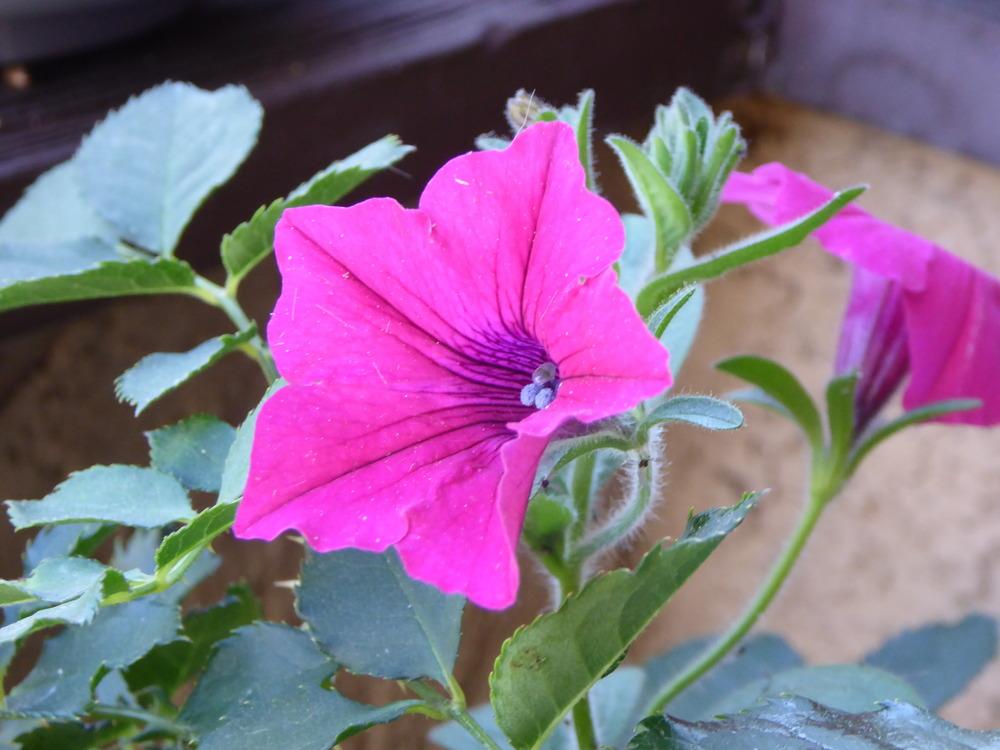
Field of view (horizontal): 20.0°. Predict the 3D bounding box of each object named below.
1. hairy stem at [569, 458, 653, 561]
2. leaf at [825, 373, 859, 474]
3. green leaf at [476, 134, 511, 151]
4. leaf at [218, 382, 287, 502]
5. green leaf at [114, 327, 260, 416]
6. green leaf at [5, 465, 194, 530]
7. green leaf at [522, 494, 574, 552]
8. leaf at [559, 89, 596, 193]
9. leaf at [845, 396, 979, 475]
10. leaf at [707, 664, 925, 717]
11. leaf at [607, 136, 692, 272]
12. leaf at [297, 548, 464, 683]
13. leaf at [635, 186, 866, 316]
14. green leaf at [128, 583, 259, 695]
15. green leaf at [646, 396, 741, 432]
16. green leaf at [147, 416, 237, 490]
[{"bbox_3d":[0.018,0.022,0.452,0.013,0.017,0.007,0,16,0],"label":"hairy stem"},{"bbox_3d":[0.058,0.008,0.478,0.005,0.017,0.004,13,6,12],"label":"leaf"},{"bbox_3d":[-0.001,-0.038,0.465,0.008,0.003,0.005,13,14,-19],"label":"green leaf"},{"bbox_3d":[-0.037,0.011,0.455,0.014,0.023,0.004,14,-20,44],"label":"leaf"},{"bbox_3d":[-0.050,-0.001,0.452,0.024,0.005,0.011,-35,27,-12],"label":"green leaf"},{"bbox_3d":[-0.063,0.019,0.445,0.029,0.005,0.017,-2,29,-12],"label":"green leaf"},{"bbox_3d":[0.007,0.024,0.450,0.008,0.007,0.008,-17,-23,27],"label":"green leaf"},{"bbox_3d":[0.013,-0.038,0.462,0.005,0.017,0.006,0,-6,-27],"label":"leaf"},{"bbox_3d":[0.070,0.011,0.476,0.025,0.007,0.006,-29,6,0],"label":"leaf"},{"bbox_3d":[0.058,0.060,0.525,0.038,0.006,0.022,-3,22,-12],"label":"leaf"},{"bbox_3d":[0.024,-0.027,0.450,0.007,0.022,0.009,-26,-8,41],"label":"leaf"},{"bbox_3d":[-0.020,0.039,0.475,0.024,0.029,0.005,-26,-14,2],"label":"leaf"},{"bbox_3d":[0.040,-0.019,0.450,0.040,0.007,0.010,-27,-18,-3],"label":"leaf"},{"bbox_3d":[-0.052,0.045,0.482,0.025,0.014,0.005,-35,48,-6],"label":"green leaf"},{"bbox_3d":[0.030,0.006,0.447,0.016,0.004,0.005,3,37,9],"label":"green leaf"},{"bbox_3d":[-0.050,0.013,0.462,0.015,0.012,0.003,15,-22,6],"label":"green leaf"}]

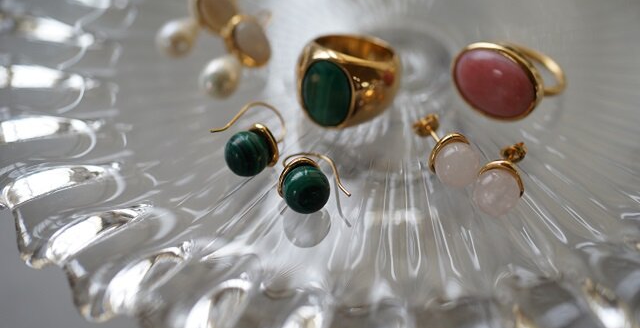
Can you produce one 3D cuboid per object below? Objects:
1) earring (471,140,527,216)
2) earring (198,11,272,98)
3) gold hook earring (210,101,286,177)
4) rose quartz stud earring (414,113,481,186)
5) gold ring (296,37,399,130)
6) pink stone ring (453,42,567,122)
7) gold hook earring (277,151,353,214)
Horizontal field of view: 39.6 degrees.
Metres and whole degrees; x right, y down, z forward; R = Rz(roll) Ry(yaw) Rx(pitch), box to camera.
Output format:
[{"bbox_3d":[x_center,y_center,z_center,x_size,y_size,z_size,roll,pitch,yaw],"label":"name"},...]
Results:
[{"bbox_3d":[0.033,0.002,0.160,0.009,0.009,0.017,15,43,17],"label":"earring"},{"bbox_3d":[-0.017,-0.022,0.186,0.010,0.010,0.020,28,70,16],"label":"earring"},{"bbox_3d":[-0.012,-0.005,0.166,0.014,0.009,0.013,-21,87,-23],"label":"gold hook earring"},{"bbox_3d":[0.023,-0.003,0.166,0.009,0.009,0.018,-16,43,-17],"label":"rose quartz stud earring"},{"bbox_3d":[0.006,-0.018,0.181,0.021,0.016,0.021,21,35,20],"label":"gold ring"},{"bbox_3d":[0.041,-0.020,0.185,0.020,0.016,0.024,36,37,18],"label":"pink stone ring"},{"bbox_3d":[-0.002,0.002,0.160,0.012,0.009,0.015,-13,43,-15],"label":"gold hook earring"}]

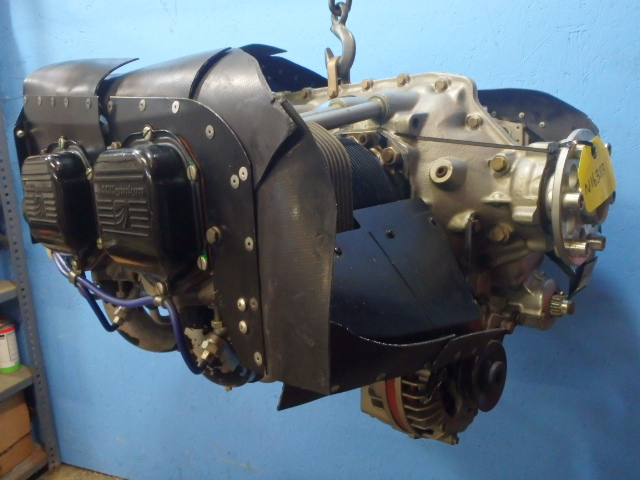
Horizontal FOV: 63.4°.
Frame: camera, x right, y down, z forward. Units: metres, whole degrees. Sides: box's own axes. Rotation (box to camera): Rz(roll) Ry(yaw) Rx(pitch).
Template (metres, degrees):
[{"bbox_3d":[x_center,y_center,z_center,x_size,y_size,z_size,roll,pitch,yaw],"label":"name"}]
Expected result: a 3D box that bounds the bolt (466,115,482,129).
[{"bbox_3d":[0.181,-0.139,0.605,0.017,0.017,0.010,6,12,42],"label":"bolt"}]

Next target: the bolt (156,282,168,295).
[{"bbox_3d":[-0.137,0.042,0.450,0.011,0.011,0.006,6,12,42],"label":"bolt"}]

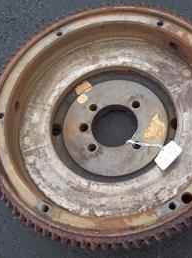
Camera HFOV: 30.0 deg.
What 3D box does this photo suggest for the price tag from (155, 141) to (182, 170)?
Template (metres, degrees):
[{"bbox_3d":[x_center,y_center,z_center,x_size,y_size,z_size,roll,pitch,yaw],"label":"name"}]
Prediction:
[{"bbox_3d":[0.099,0.036,0.489,0.022,0.003,0.037,42,94,28],"label":"price tag"}]

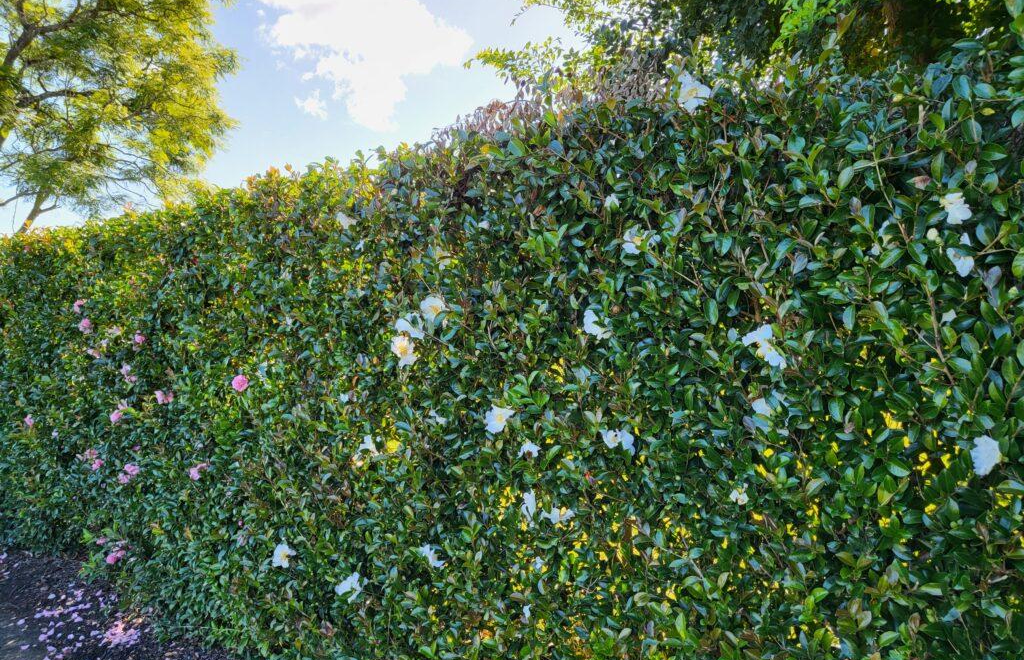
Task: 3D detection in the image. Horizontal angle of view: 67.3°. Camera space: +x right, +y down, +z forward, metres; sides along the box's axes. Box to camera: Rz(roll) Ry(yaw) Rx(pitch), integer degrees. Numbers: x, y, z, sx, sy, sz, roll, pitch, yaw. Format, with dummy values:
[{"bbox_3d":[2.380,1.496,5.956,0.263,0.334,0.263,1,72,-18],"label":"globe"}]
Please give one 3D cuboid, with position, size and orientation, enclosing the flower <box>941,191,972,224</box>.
[{"bbox_3d":[0.787,-0.217,1.362,0.068,0.068,0.050,0,-6,45],"label":"flower"}]

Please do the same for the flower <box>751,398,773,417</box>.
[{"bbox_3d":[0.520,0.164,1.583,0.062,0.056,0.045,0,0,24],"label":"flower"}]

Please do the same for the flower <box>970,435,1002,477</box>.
[{"bbox_3d":[0.822,0.217,1.333,0.050,0.074,0.070,-4,-2,39],"label":"flower"}]

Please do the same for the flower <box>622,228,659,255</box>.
[{"bbox_3d":[0.293,-0.206,1.770,0.085,0.067,0.045,0,-6,9],"label":"flower"}]

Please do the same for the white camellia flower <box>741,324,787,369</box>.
[{"bbox_3d":[0.591,0.039,1.807,0.105,0.100,0.060,0,0,35],"label":"white camellia flower"}]

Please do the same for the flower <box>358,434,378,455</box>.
[{"bbox_3d":[-0.500,0.399,2.682,0.075,0.075,0.050,0,0,14],"label":"flower"}]

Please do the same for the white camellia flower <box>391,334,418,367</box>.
[{"bbox_3d":[-0.359,0.069,2.569,0.090,0.100,0.050,0,0,3],"label":"white camellia flower"}]

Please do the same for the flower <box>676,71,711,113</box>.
[{"bbox_3d":[0.471,-0.619,1.995,0.090,0.100,0.050,0,0,23],"label":"flower"}]

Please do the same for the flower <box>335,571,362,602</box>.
[{"bbox_3d":[-0.585,0.917,2.749,0.095,0.105,0.050,0,0,0],"label":"flower"}]

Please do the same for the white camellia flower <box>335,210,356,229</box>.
[{"bbox_3d":[-0.531,-0.352,2.452,0.068,0.058,0.045,0,-3,15],"label":"white camellia flower"}]

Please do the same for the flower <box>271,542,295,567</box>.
[{"bbox_3d":[-0.889,0.878,2.994,0.080,0.090,0.045,0,0,-9],"label":"flower"}]

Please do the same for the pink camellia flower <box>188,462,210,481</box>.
[{"bbox_3d":[-1.374,0.622,3.382,0.085,0.075,0.050,0,0,8],"label":"pink camellia flower"}]

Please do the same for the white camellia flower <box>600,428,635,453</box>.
[{"bbox_3d":[0.282,0.295,2.055,0.090,0.065,0.055,0,0,23],"label":"white camellia flower"}]

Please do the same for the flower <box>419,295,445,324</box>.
[{"bbox_3d":[-0.257,-0.066,2.487,0.090,0.095,0.050,0,0,7],"label":"flower"}]

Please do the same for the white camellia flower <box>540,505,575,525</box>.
[{"bbox_3d":[0.129,0.522,2.178,0.095,0.065,0.065,0,0,21],"label":"white camellia flower"}]

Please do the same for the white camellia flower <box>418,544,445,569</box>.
[{"bbox_3d":[-0.231,0.649,2.204,0.070,0.066,0.045,0,-15,-18],"label":"white camellia flower"}]

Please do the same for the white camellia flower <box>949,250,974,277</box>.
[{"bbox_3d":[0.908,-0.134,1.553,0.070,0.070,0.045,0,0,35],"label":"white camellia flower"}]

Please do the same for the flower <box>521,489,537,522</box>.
[{"bbox_3d":[0.042,0.451,1.978,0.045,0.077,0.070,0,0,-35],"label":"flower"}]

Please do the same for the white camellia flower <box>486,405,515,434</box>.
[{"bbox_3d":[-0.030,0.237,2.038,0.075,0.075,0.040,0,0,7],"label":"white camellia flower"}]

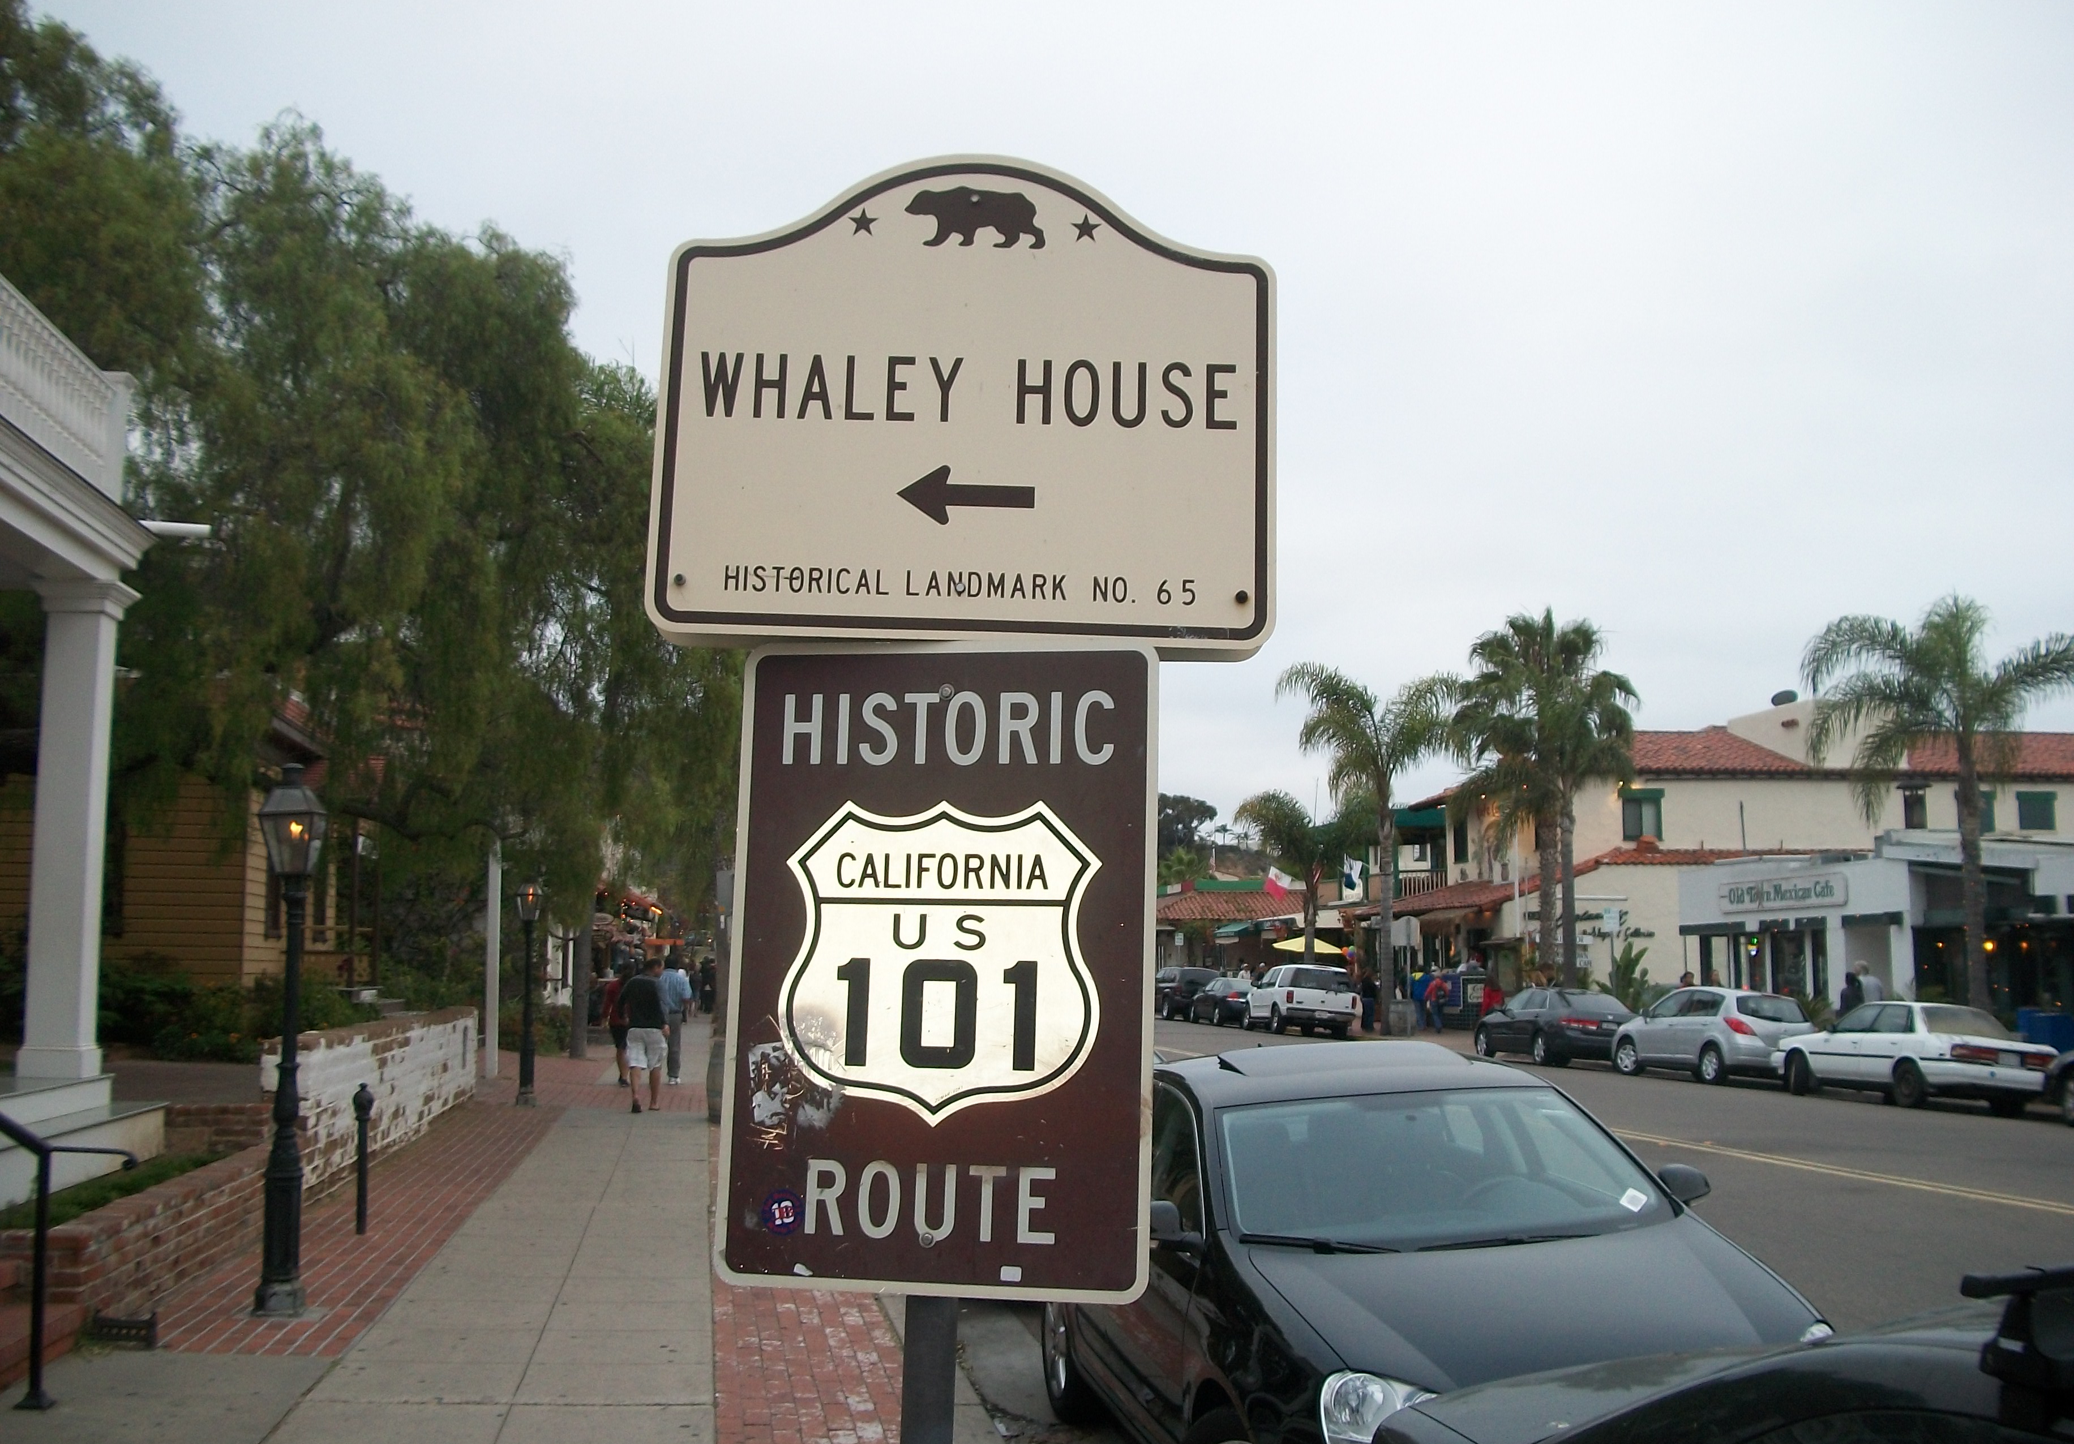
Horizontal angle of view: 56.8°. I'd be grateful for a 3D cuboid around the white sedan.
[{"bbox_3d":[11.980,4.610,26.600,1.700,1.380,4.600,1,-7,-10],"label":"white sedan"}]

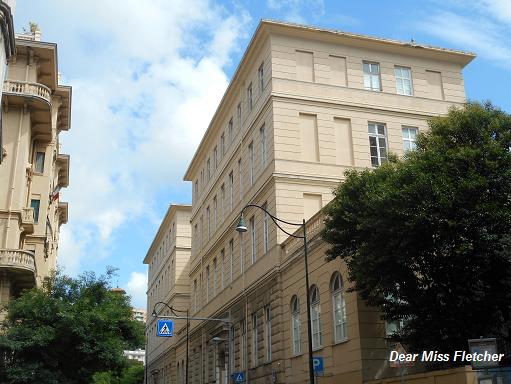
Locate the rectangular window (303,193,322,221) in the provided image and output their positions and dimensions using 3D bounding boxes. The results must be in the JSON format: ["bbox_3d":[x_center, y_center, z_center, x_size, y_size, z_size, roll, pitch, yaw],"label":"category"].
[{"bbox_3d":[2.977,1.488,33.792,1.029,2.832,0.250,5,-21,-15],"label":"rectangular window"}]

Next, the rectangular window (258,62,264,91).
[{"bbox_3d":[0.457,-6.808,39.683,0.200,1.961,0.999,5,-21,-15],"label":"rectangular window"}]

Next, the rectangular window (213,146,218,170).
[{"bbox_3d":[-3.004,-2.593,50.978,0.200,1.942,0.999,5,-21,-15],"label":"rectangular window"}]

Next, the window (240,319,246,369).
[{"bbox_3d":[-0.570,9.101,38.429,0.200,2.997,0.980,5,-21,-15],"label":"window"}]

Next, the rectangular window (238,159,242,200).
[{"bbox_3d":[-0.864,-0.803,43.477,0.220,2.952,1.104,5,-21,-15],"label":"rectangular window"}]

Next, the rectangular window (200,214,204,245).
[{"bbox_3d":[-4.394,3.529,54.891,0.220,2.952,1.104,5,-21,-15],"label":"rectangular window"}]

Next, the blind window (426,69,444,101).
[{"bbox_3d":[11.415,-6.768,41.511,1.104,1.992,0.220,5,-21,-15],"label":"blind window"}]

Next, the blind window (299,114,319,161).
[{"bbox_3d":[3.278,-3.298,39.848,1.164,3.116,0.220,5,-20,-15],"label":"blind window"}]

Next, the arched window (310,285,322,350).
[{"bbox_3d":[2.570,5.125,26.790,0.250,2.636,1.313,5,-21,-15],"label":"arched window"}]

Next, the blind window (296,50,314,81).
[{"bbox_3d":[3.202,-8.059,41.950,1.177,2.160,0.200,5,-21,-15],"label":"blind window"}]

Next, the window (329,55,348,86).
[{"bbox_3d":[4.936,-7.207,38.930,1.054,1.998,0.200,5,-21,-15],"label":"window"}]

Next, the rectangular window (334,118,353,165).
[{"bbox_3d":[5.042,-2.887,37.362,1.073,2.905,0.200,5,-21,-15],"label":"rectangular window"}]

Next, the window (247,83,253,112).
[{"bbox_3d":[-0.227,-5.971,41.914,0.200,1.979,0.999,5,-21,-15],"label":"window"}]

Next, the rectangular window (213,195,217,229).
[{"bbox_3d":[-2.974,1.787,50.299,0.220,2.952,1.104,5,-21,-15],"label":"rectangular window"}]

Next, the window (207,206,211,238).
[{"bbox_3d":[-3.477,2.411,49.798,0.250,2.793,0.980,5,-21,-15],"label":"window"}]

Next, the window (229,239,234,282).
[{"bbox_3d":[-1.380,4.405,41.488,0.250,2.773,0.980,5,-21,-15],"label":"window"}]

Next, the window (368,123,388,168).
[{"bbox_3d":[7.855,-2.941,41.462,1.231,3.204,0.200,5,-21,-15],"label":"window"}]

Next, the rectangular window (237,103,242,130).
[{"bbox_3d":[-0.932,-5.127,44.218,0.200,1.961,0.999,5,-21,-15],"label":"rectangular window"}]

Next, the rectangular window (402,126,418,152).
[{"bbox_3d":[9.435,-2.559,39.301,1.104,2.952,0.220,5,-21,-15],"label":"rectangular window"}]

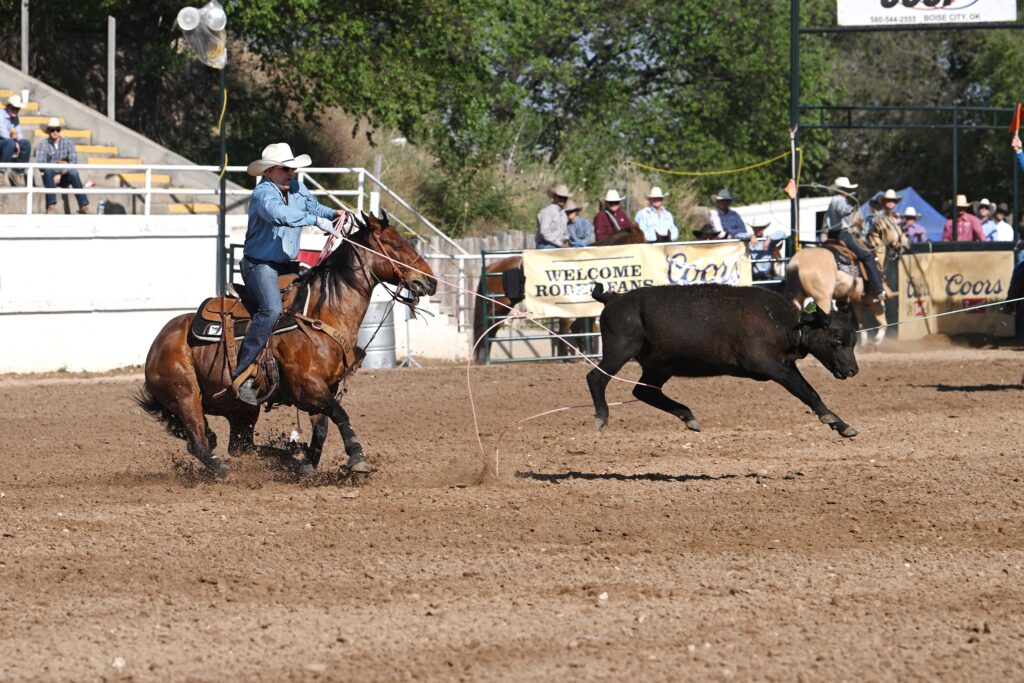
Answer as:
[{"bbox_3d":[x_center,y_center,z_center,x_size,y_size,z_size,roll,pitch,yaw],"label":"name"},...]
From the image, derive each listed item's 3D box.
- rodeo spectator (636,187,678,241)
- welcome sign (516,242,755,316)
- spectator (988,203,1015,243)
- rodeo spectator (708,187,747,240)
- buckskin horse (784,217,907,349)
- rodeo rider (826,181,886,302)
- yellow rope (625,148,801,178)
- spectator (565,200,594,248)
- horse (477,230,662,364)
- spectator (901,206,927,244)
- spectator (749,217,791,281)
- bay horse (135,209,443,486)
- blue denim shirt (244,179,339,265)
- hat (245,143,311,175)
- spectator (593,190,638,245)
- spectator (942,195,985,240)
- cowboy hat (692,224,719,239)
[{"bbox_3d":[2.080,-1.410,65.500,0.650,1.600,0.600,0,1,0],"label":"rodeo spectator"},{"bbox_3d":[1.696,-0.845,62.500,3.080,0.920,0.050,-2,1,0],"label":"welcome sign"},{"bbox_3d":[7.921,-1.370,73.519,0.520,1.750,0.400,0,1,14],"label":"spectator"},{"bbox_3d":[3.163,-1.386,66.519,0.600,1.700,0.550,0,1,3],"label":"rodeo spectator"},{"bbox_3d":[4.961,-0.875,67.500,2.100,1.950,0.650,-1,2,-38],"label":"buckskin horse"},{"bbox_3d":[4.967,-1.484,66.020,0.800,1.760,0.650,-1,2,-35],"label":"rodeo rider"},{"bbox_3d":[2.863,-2.556,65.000,2.500,0.400,0.060,0,1,0],"label":"yellow rope"},{"bbox_3d":[0.986,-1.315,66.500,0.550,1.500,0.600,1,2,27],"label":"spectator"},{"bbox_3d":[0.738,-0.661,64.000,2.500,1.880,0.600,0,1,0],"label":"horse"},{"bbox_3d":[6.263,-1.326,71.000,0.500,1.580,0.420,0,1,6],"label":"spectator"},{"bbox_3d":[3.619,-0.909,65.520,0.680,1.780,0.480,0,1,0],"label":"spectator"},{"bbox_3d":[-1.486,0.016,30.000,1.950,1.740,0.650,0,1,9],"label":"bay horse"},{"bbox_3d":[-1.460,-0.798,30.000,0.540,0.560,0.500,1,2,34],"label":"blue denim shirt"},{"bbox_3d":[-1.487,-1.164,29.100,0.410,0.190,0.360,2,9,31],"label":"hat"},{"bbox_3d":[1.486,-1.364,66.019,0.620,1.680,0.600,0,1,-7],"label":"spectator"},{"bbox_3d":[7.208,-1.436,72.520,0.620,1.780,0.430,0,1,0],"label":"spectator"},{"bbox_3d":[2.792,-1.583,65.500,0.370,0.170,0.400,0,1,0],"label":"cowboy hat"}]

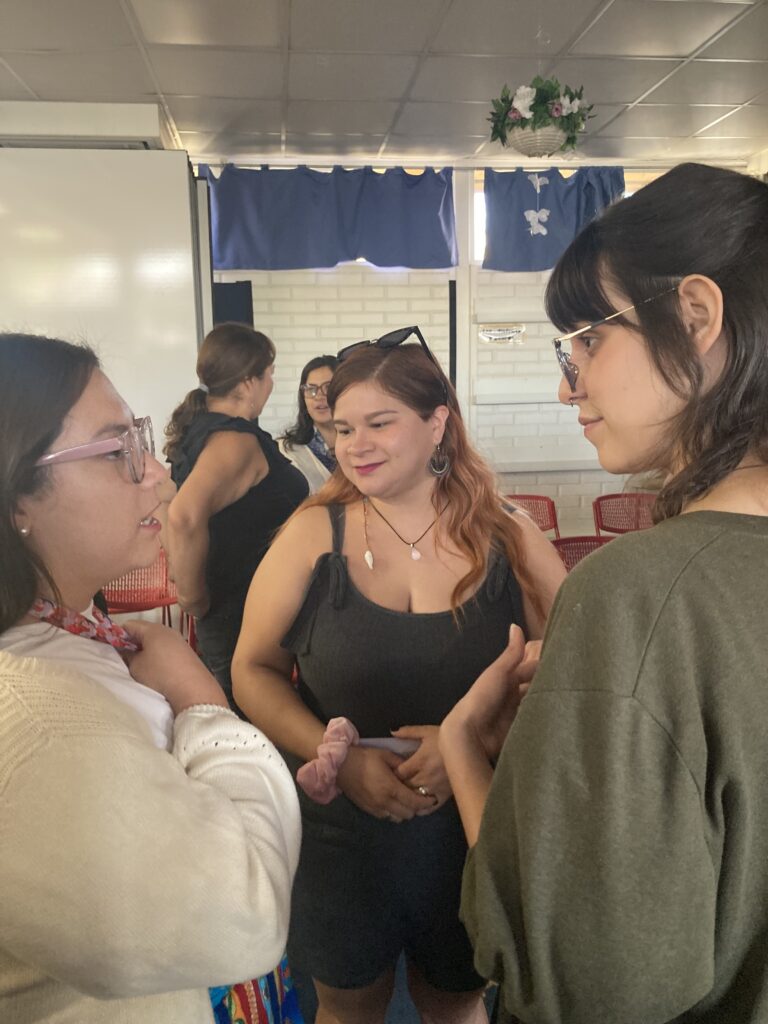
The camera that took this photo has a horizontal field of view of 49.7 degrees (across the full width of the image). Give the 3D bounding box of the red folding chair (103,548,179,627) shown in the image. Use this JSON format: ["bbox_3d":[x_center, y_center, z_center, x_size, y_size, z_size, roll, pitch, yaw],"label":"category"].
[{"bbox_3d":[-1.107,0.598,3.552,0.480,0.800,0.520,-1,9,0],"label":"red folding chair"}]

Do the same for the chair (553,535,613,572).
[{"bbox_3d":[1.036,0.525,3.680,0.480,0.800,0.520,-4,9,-17],"label":"chair"}]

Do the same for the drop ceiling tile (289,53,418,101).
[{"bbox_3d":[-0.160,-2.091,3.972,0.605,0.020,0.605,-2,9,-7],"label":"drop ceiling tile"}]

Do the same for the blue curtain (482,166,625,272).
[{"bbox_3d":[1.128,-1.940,5.499,0.967,0.665,0.080,-2,9,-7],"label":"blue curtain"}]

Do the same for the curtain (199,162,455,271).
[{"bbox_3d":[-0.333,-1.880,5.320,1.641,0.650,0.080,-2,9,-7],"label":"curtain"}]

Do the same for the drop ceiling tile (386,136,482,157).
[{"bbox_3d":[0.307,-2.289,5.175,0.605,0.020,0.493,-2,9,-7],"label":"drop ceiling tile"}]

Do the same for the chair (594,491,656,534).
[{"bbox_3d":[1.559,0.309,4.986,0.480,0.800,0.520,-3,9,-12],"label":"chair"}]

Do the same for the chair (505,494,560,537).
[{"bbox_3d":[0.860,0.318,5.035,0.480,0.800,0.520,-3,9,-12],"label":"chair"}]

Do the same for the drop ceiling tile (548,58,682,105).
[{"bbox_3d":[1.065,-2.144,4.122,0.605,0.020,0.605,-2,9,-7],"label":"drop ceiling tile"}]

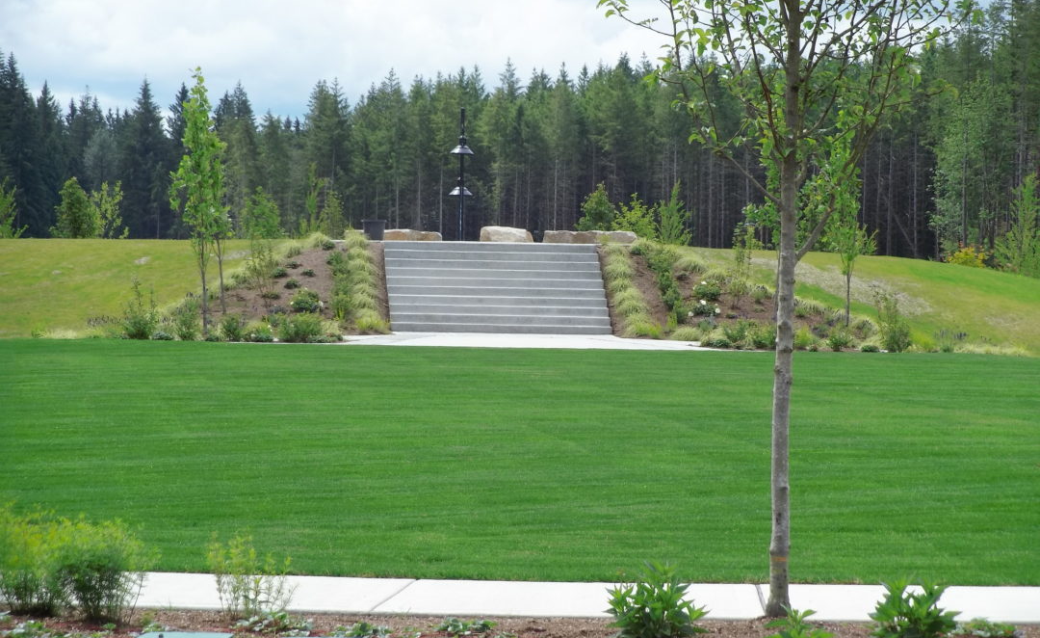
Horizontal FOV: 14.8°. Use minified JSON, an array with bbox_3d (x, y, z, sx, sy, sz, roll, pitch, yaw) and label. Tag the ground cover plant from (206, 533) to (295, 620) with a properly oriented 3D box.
[{"bbox_3d":[-1.254,1.200,18.600,0.410,0.400,0.380,1,1,0],"label":"ground cover plant"}]

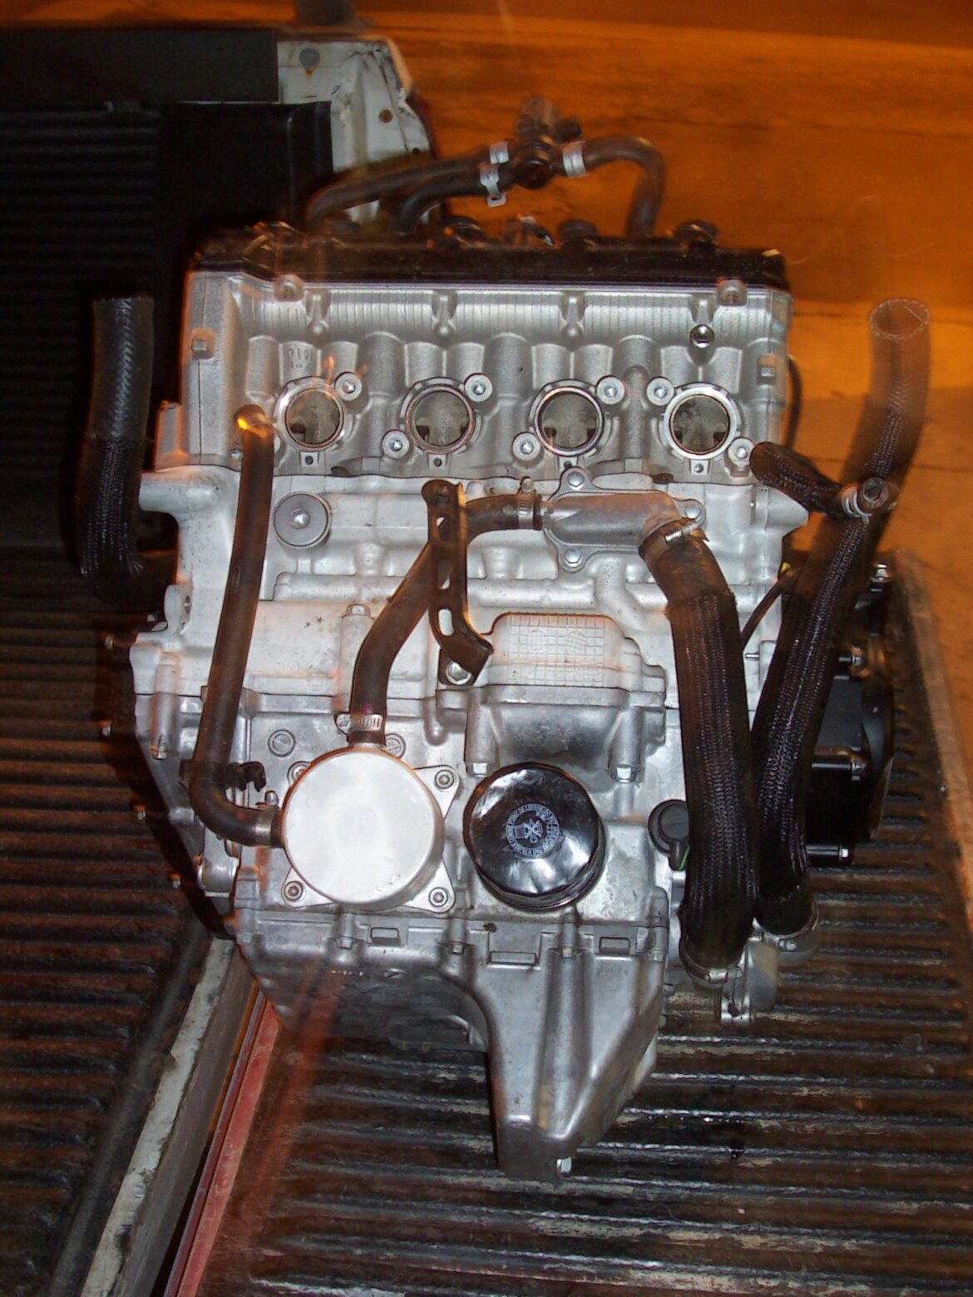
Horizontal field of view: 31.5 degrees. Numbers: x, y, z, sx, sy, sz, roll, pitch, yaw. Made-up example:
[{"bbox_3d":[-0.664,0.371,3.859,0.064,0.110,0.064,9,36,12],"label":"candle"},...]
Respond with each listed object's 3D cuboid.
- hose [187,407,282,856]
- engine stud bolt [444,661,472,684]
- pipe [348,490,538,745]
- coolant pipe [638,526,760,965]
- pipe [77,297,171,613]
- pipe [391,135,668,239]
[{"bbox_3d":[-0.136,-0.011,0.925,0.049,0.042,0.234,-1,73,0],"label":"hose"},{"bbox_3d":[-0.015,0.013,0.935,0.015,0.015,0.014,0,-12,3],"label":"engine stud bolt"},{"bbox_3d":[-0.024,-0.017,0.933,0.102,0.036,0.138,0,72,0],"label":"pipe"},{"bbox_3d":[0.112,0.052,0.905,0.051,0.058,0.238,-3,74,0],"label":"coolant pipe"},{"bbox_3d":[-0.211,-0.114,1.005,0.054,0.178,0.045,2,-3,0],"label":"pipe"},{"bbox_3d":[0.026,-0.284,1.070,0.165,0.074,0.055,0,-6,0],"label":"pipe"}]

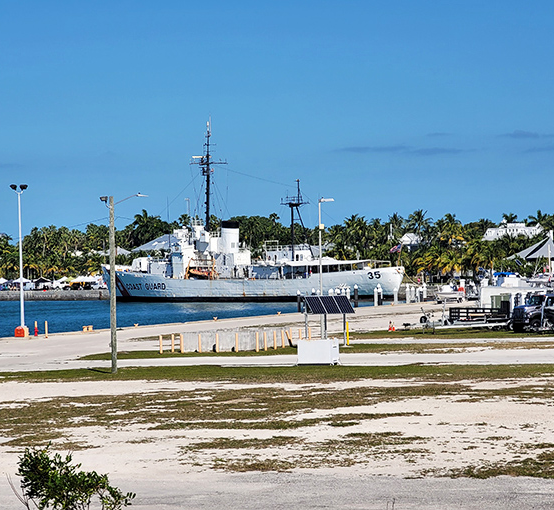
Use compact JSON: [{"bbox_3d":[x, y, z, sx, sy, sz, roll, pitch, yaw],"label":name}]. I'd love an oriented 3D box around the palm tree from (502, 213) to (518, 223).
[{"bbox_3d":[68.801,-3.995,715.000,4.600,17.000,4.600,-1,0,0],"label":"palm tree"}]

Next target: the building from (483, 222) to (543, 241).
[{"bbox_3d":[68.517,-2.752,700.000,17.500,13.500,12.000,-1,0,10],"label":"building"}]

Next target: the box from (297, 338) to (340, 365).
[{"bbox_3d":[2.223,5.148,128.500,1.900,1.360,1.150,-1,0,20],"label":"box"}]

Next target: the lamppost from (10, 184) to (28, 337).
[{"bbox_3d":[-20.209,0.456,190.000,1.400,11.950,0.700,-1,0,0],"label":"lamppost"}]

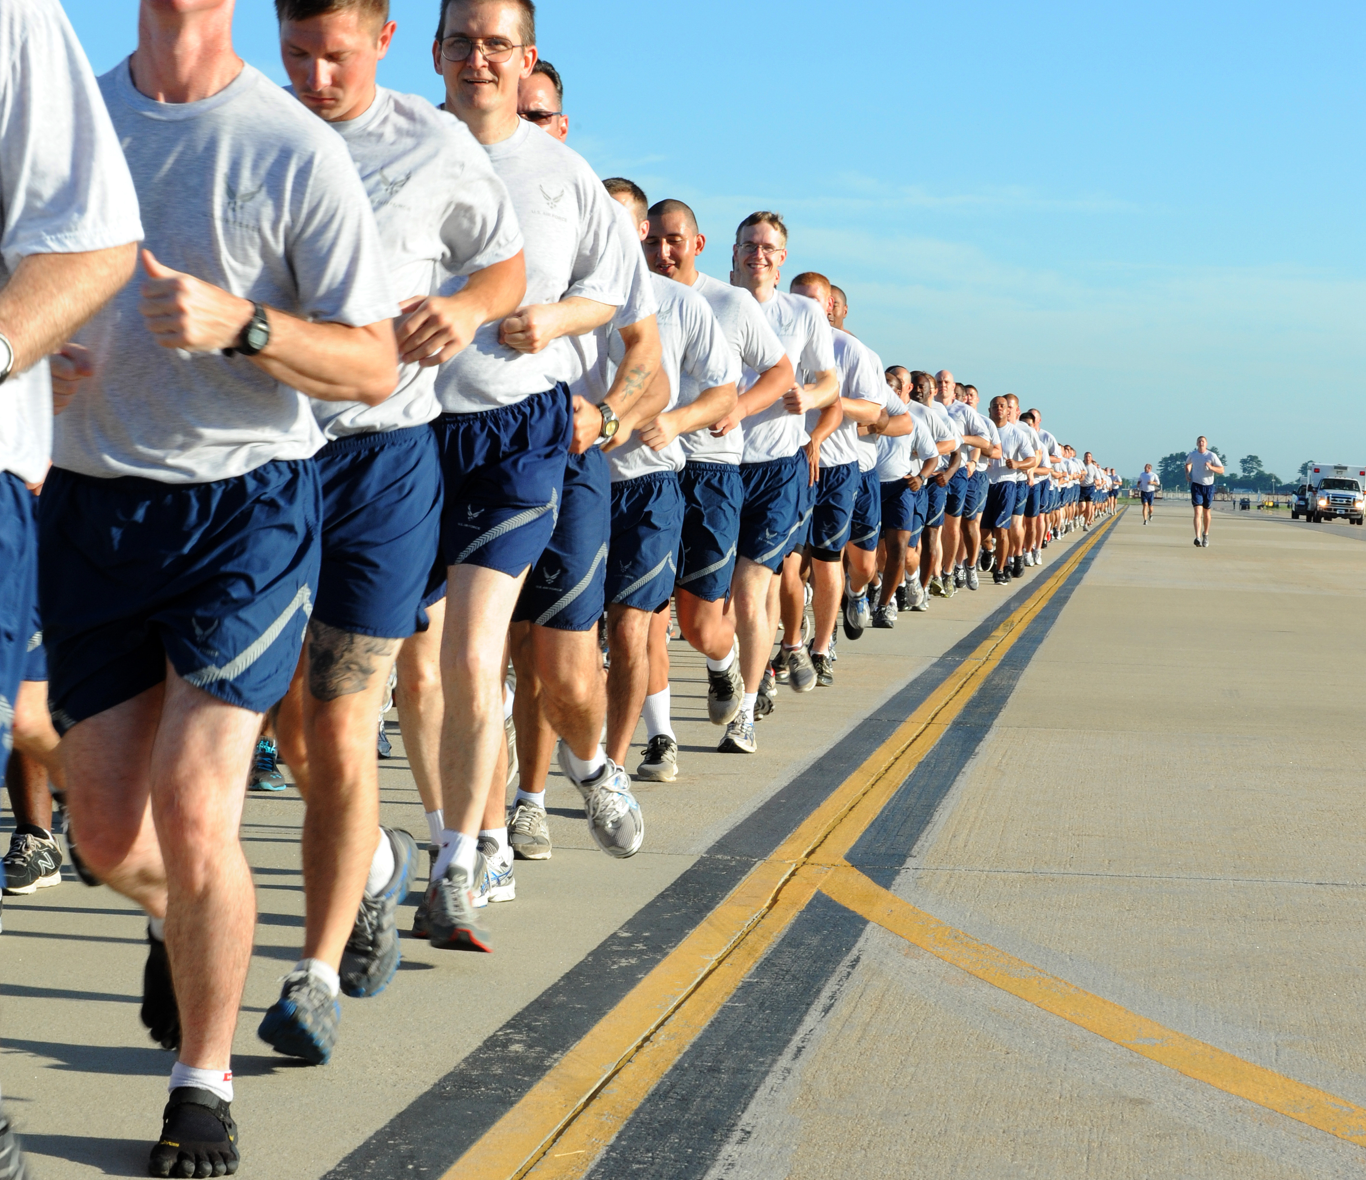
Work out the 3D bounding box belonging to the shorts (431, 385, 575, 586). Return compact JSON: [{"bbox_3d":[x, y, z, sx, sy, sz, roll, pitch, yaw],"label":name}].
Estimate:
[{"bbox_3d":[-0.378,-0.182,7.150,0.370,0.380,0.310,2,2,6],"label":"shorts"}]

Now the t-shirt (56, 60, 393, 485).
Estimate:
[{"bbox_3d":[-0.648,-0.417,5.230,0.510,0.560,0.310,2,2,12],"label":"t-shirt"}]

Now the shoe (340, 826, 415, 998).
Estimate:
[{"bbox_3d":[-0.491,0.525,6.450,0.110,0.295,0.120,-1,-39,26],"label":"shoe"}]

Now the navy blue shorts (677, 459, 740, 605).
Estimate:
[{"bbox_3d":[0.007,-0.176,12.350,0.370,0.420,0.310,2,2,6],"label":"navy blue shorts"}]

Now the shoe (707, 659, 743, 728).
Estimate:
[{"bbox_3d":[0.134,0.295,12.550,0.110,0.290,0.120,-2,-37,20],"label":"shoe"}]

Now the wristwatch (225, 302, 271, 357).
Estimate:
[{"bbox_3d":[-0.555,-0.333,5.100,0.055,0.066,0.042,16,-3,43],"label":"wristwatch"}]

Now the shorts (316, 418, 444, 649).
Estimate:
[{"bbox_3d":[-0.557,-0.090,6.150,0.370,0.365,0.310,2,2,6],"label":"shorts"}]

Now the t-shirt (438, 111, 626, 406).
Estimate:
[{"bbox_3d":[-0.355,-0.589,7.270,0.490,0.560,0.310,1,1,5],"label":"t-shirt"}]

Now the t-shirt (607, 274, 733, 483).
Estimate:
[{"bbox_3d":[-0.140,-0.593,11.050,0.530,0.580,0.310,2,2,8],"label":"t-shirt"}]

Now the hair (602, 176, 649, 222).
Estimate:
[{"bbox_3d":[-0.169,-1.054,10.900,0.165,0.150,0.195,2,5,7],"label":"hair"}]

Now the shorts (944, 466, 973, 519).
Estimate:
[{"bbox_3d":[2.010,-0.758,30.400,0.380,0.380,0.300,2,2,6],"label":"shorts"}]

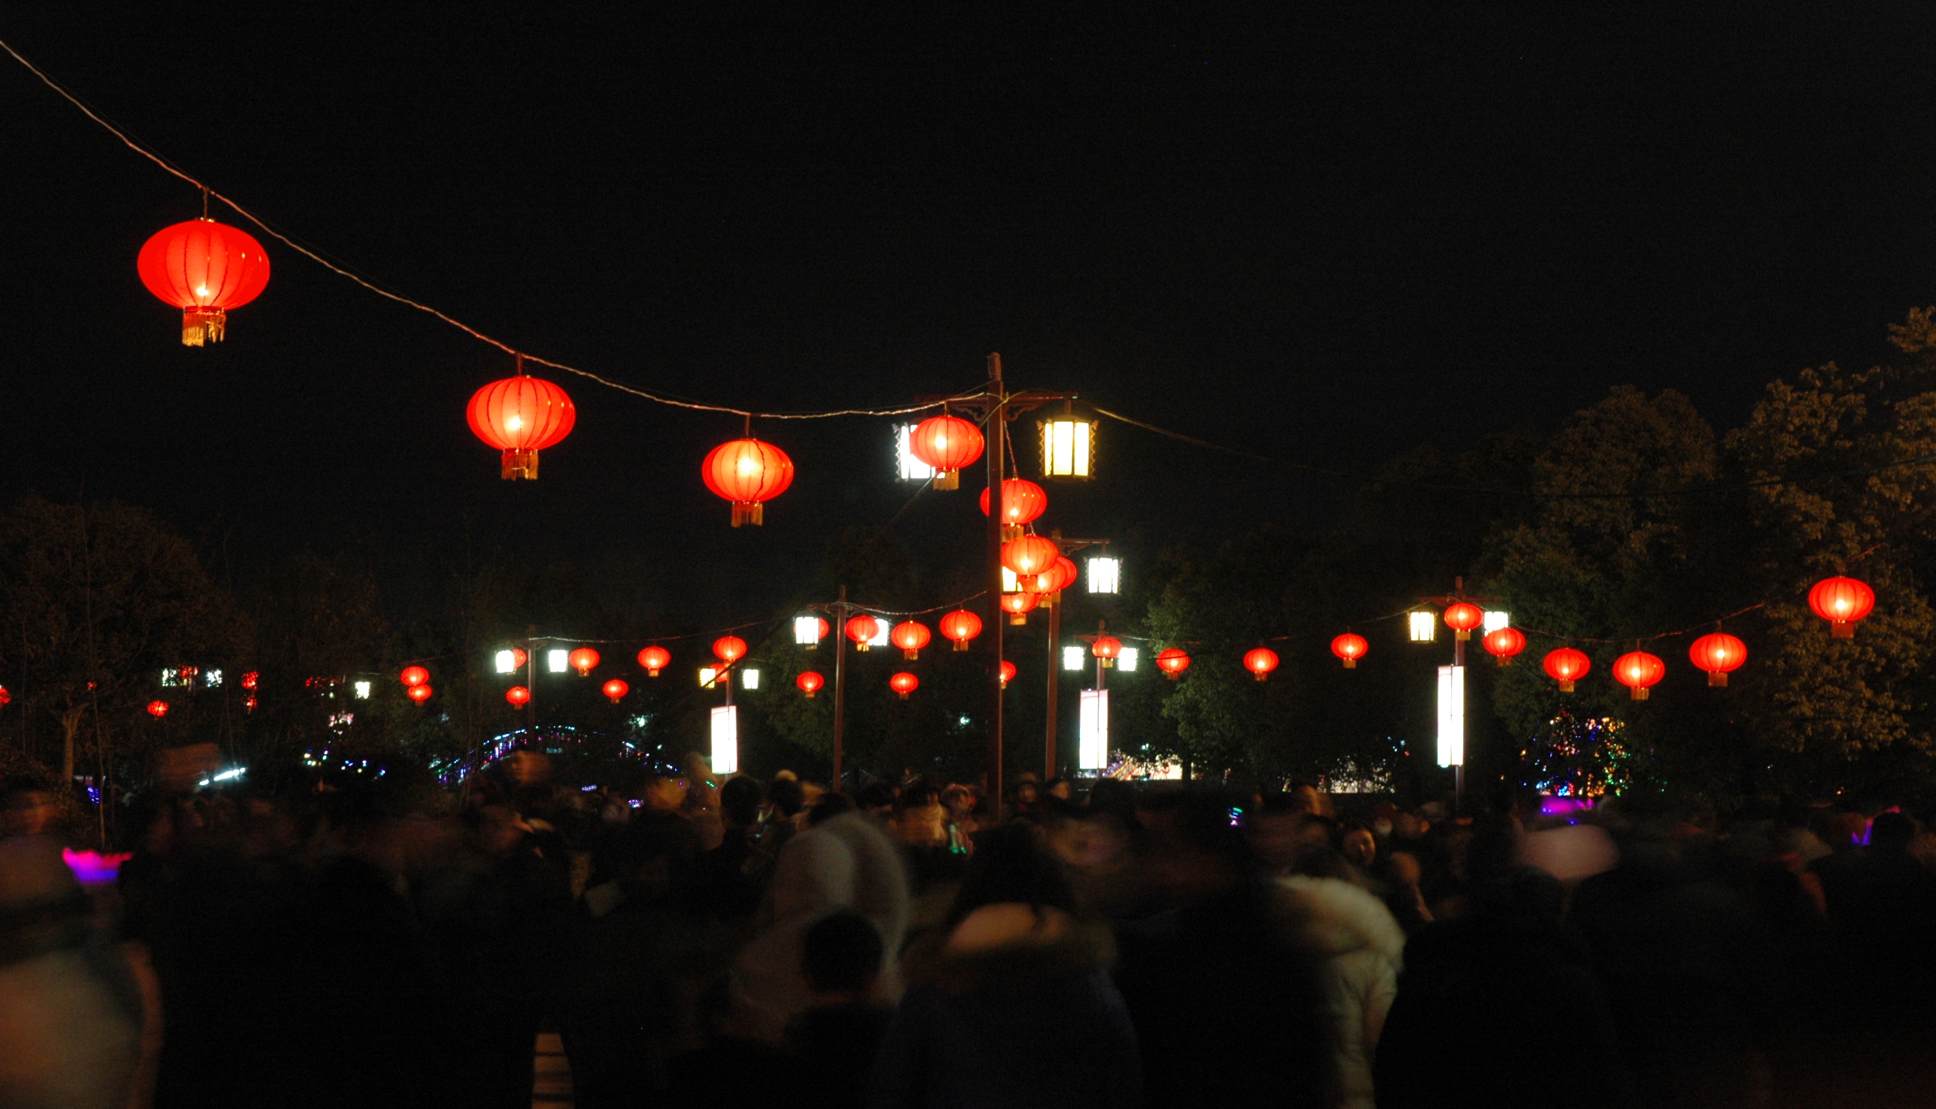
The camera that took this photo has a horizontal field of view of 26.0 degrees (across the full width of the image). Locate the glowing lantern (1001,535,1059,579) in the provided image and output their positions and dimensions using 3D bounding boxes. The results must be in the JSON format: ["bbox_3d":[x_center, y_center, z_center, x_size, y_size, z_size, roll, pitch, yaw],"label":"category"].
[{"bbox_3d":[0.589,0.065,39.990,0.560,0.526,0.560,0,-4,0],"label":"glowing lantern"}]

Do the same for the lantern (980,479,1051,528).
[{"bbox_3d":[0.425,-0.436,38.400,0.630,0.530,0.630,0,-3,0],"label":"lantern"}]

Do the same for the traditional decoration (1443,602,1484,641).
[{"bbox_3d":[7.136,0.969,60.370,0.560,0.526,0.560,0,-4,0],"label":"traditional decoration"}]

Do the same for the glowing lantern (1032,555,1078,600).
[{"bbox_3d":[1.168,0.315,56.292,0.640,0.614,0.640,0,-3,0],"label":"glowing lantern"}]

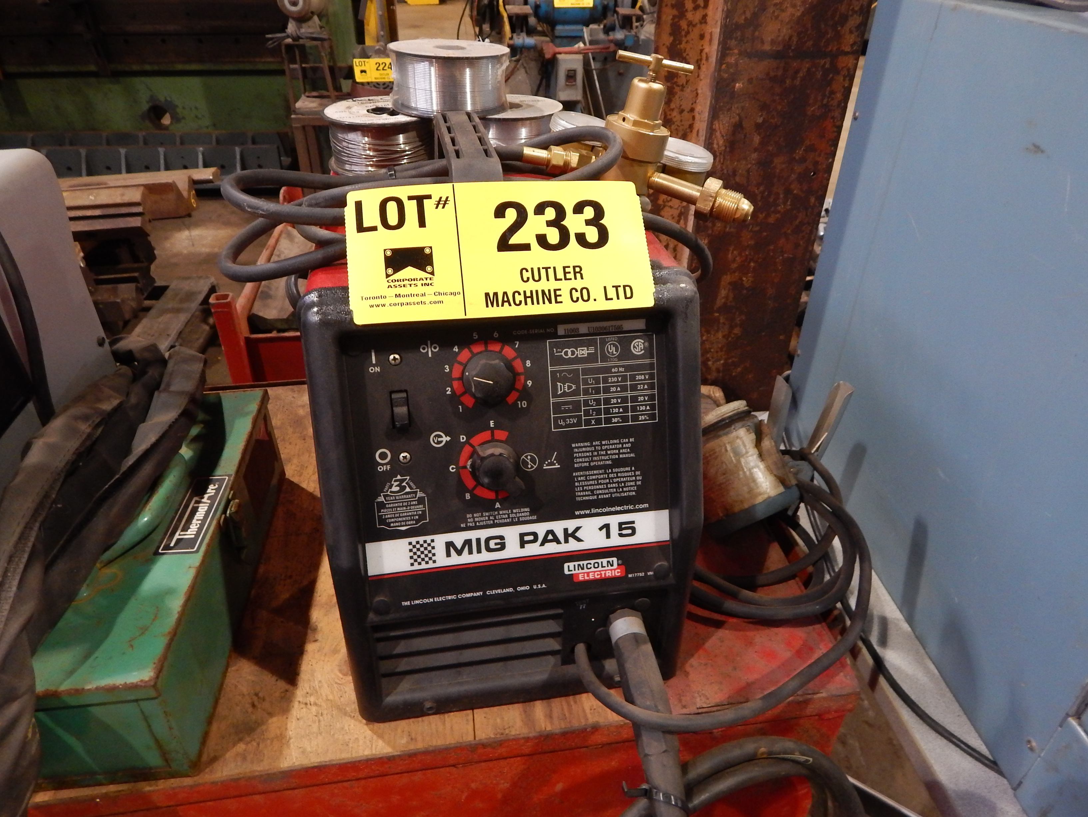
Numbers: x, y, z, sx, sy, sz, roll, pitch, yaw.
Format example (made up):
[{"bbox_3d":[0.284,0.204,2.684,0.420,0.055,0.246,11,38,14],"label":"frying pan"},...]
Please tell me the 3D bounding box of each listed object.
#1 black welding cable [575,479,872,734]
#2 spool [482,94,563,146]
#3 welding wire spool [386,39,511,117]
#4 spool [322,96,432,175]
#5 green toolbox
[{"bbox_3d":[0.162,0.155,0.597,0.280,0.090,0.235,-4,35,-7],"label":"black welding cable"},{"bbox_3d":[-0.033,-0.257,0.650,0.101,0.046,0.101,-4,35,-7],"label":"spool"},{"bbox_3d":[-0.079,-0.280,0.587,0.102,0.046,0.102,-4,35,-7],"label":"welding wire spool"},{"bbox_3d":[-0.147,-0.243,0.625,0.102,0.047,0.102,-4,35,-7],"label":"spool"},{"bbox_3d":[-0.335,0.123,0.599,0.136,0.120,0.345,-3,34,-6],"label":"green toolbox"}]

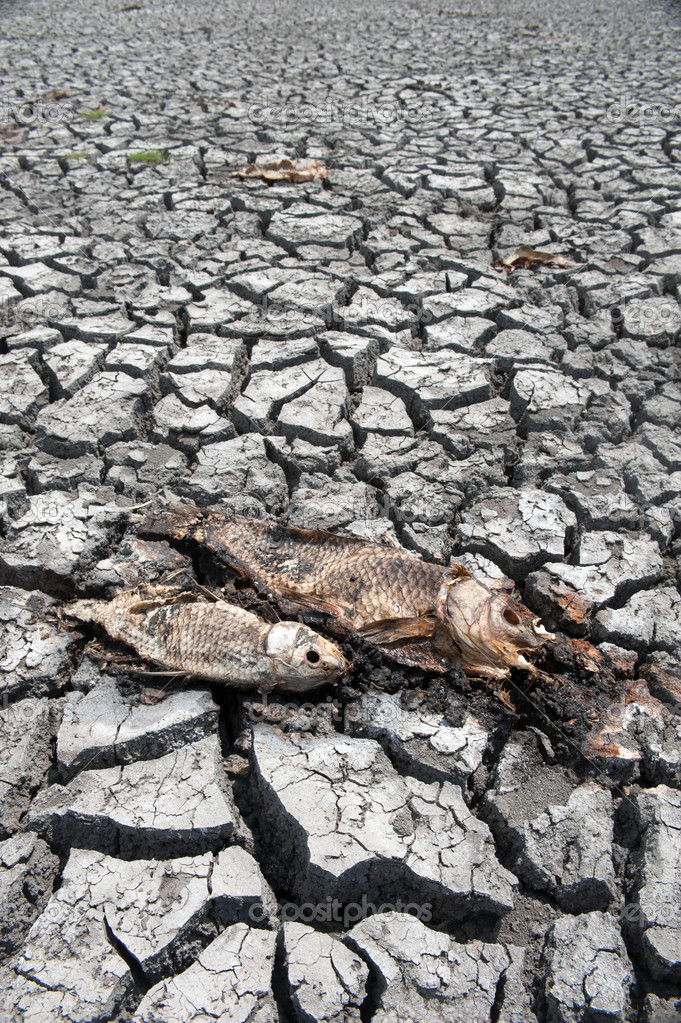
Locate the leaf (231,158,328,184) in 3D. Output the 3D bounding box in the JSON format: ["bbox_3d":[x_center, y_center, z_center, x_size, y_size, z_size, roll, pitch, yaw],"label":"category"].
[{"bbox_3d":[-0.183,-1.020,2.385,0.285,0.047,0.140,0,36,0],"label":"leaf"}]

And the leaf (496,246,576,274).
[{"bbox_3d":[0.312,-0.396,1.256,0.122,0.034,0.060,0,36,0],"label":"leaf"}]

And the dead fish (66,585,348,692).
[{"bbox_3d":[-0.100,0.093,0.581,0.225,0.036,0.078,9,37,12],"label":"dead fish"}]

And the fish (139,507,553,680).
[{"bbox_3d":[-0.006,0.057,0.629,0.360,0.046,0.108,16,39,20],"label":"fish"}]

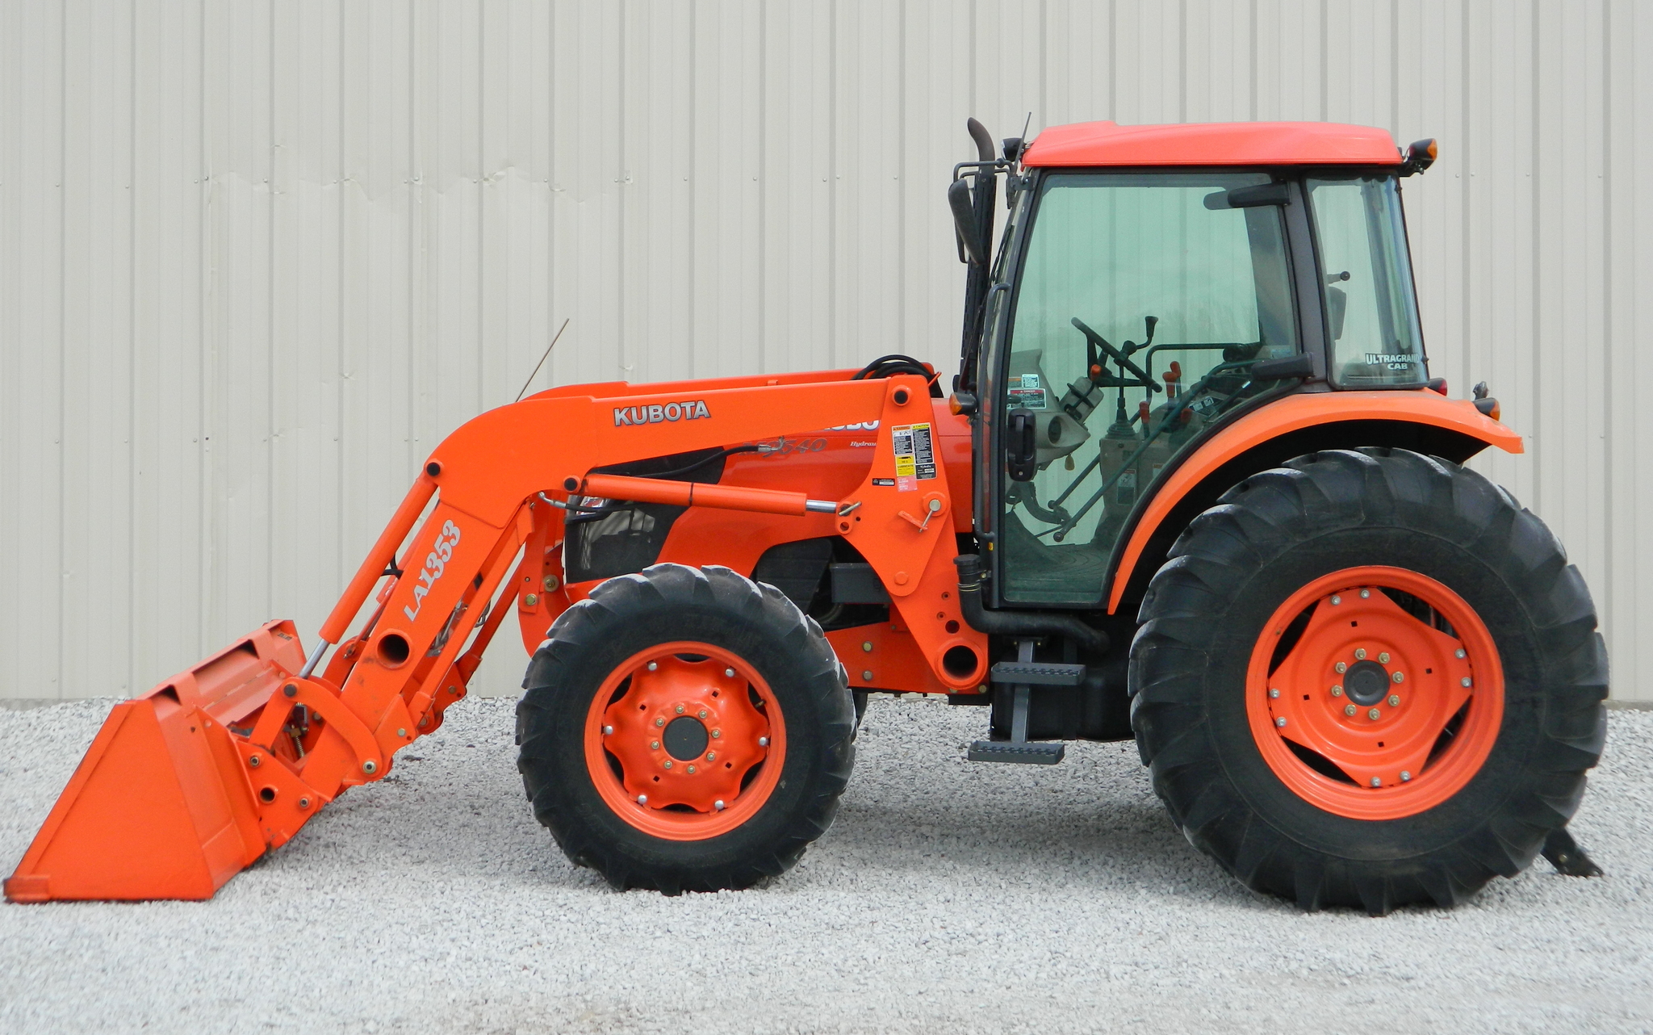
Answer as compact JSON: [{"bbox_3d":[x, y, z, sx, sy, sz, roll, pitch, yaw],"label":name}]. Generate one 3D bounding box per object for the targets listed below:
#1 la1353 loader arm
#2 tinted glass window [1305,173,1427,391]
[{"bbox_3d":[-1.032,0.316,11.894,3.210,1.720,2.160,0,5,3],"label":"la1353 loader arm"},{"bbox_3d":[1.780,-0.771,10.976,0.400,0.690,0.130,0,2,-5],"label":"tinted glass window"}]

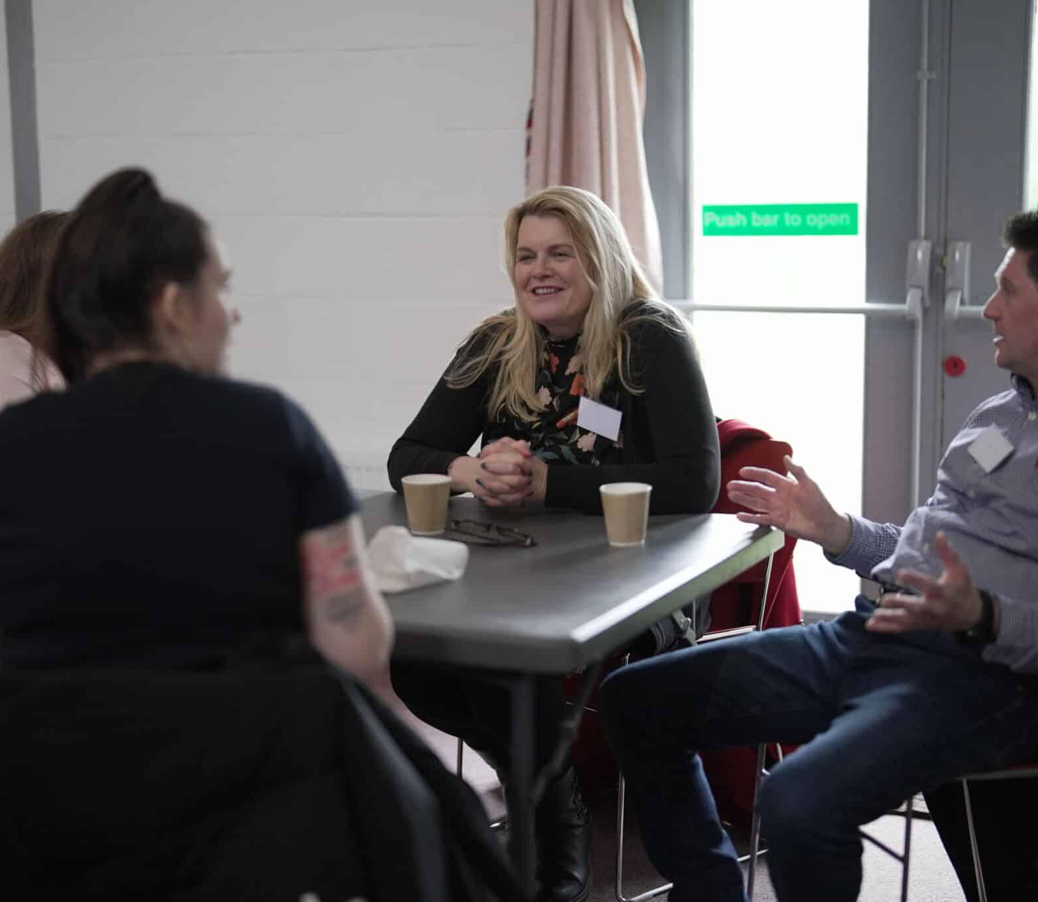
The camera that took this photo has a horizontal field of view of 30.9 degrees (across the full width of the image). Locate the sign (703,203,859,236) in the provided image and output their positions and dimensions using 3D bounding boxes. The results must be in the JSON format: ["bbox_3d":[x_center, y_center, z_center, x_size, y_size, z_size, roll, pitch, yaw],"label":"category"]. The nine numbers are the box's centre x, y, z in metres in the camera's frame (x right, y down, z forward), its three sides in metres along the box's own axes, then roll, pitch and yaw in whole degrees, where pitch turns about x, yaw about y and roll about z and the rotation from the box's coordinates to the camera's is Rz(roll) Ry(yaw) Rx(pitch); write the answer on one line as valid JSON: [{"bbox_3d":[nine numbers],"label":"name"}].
[{"bbox_3d":[0.643,-0.572,4.641,0.398,0.077,0.010,3,10,25],"label":"sign"}]

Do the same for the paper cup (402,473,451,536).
[{"bbox_3d":[-0.149,0.086,3.008,0.081,0.089,0.081,-1,9,0],"label":"paper cup"}]

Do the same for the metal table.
[{"bbox_3d":[-0.133,0.516,2.937,0.890,0.740,0.870,3,10,26],"label":"metal table"}]

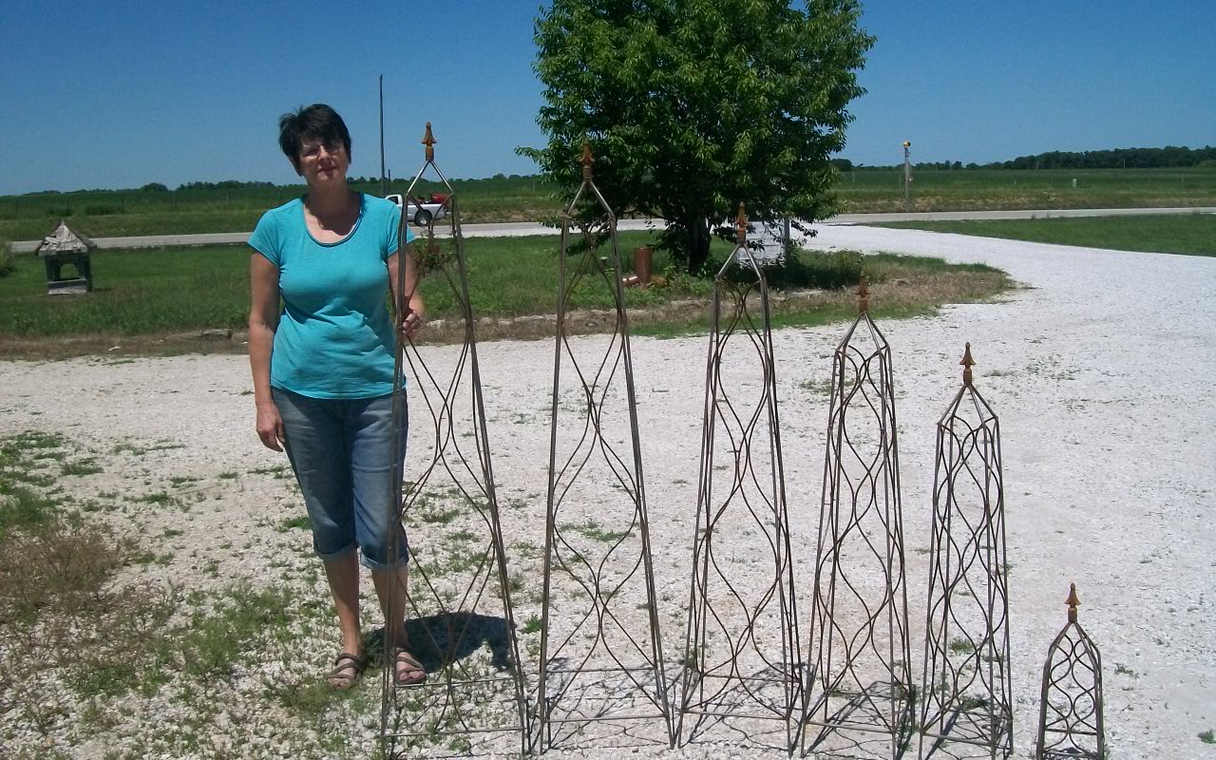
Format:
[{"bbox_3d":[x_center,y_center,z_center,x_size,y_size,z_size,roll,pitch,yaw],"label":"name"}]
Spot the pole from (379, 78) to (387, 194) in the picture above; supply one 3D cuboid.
[{"bbox_3d":[-12.921,-13.273,72.610,0.250,8.321,0.250,-1,9,-10],"label":"pole"}]

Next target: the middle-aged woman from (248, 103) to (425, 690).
[{"bbox_3d":[-0.756,0.067,3.525,0.500,1.650,0.440,-3,9,-12],"label":"middle-aged woman"}]

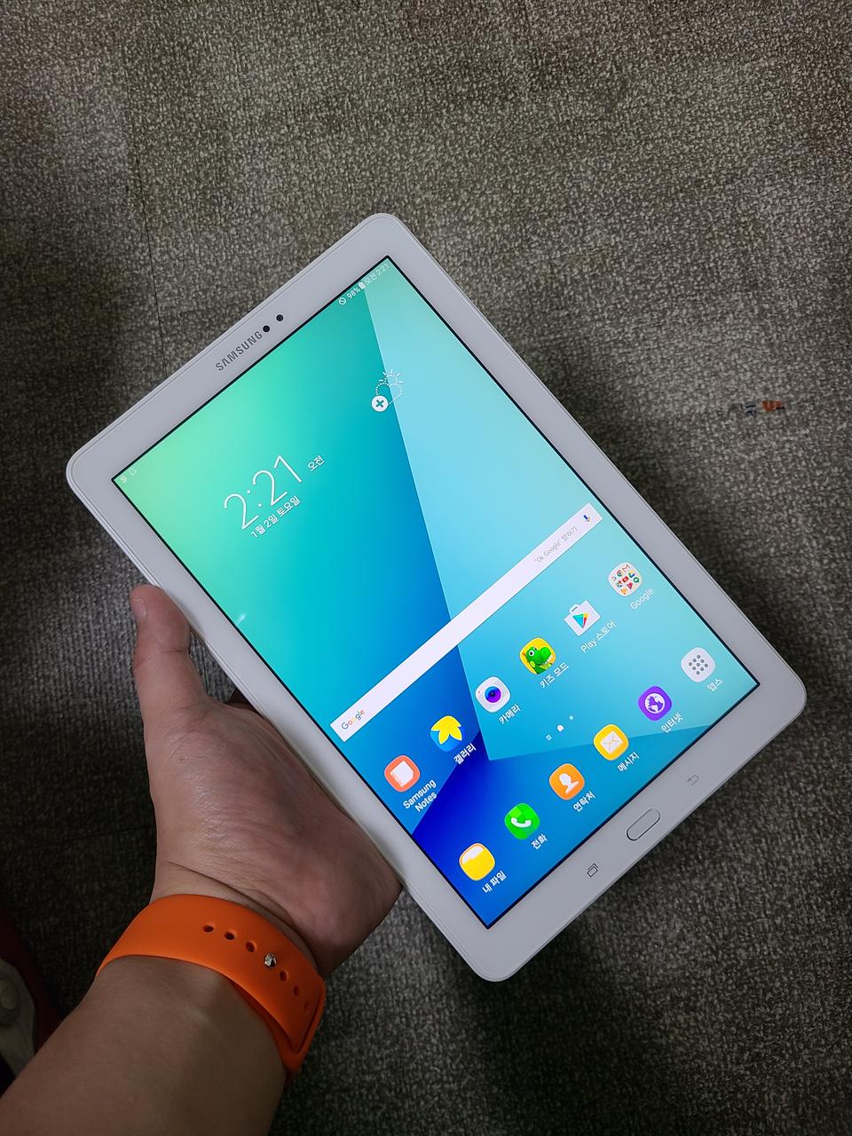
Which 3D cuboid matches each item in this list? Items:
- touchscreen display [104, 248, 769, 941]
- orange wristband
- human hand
[{"bbox_3d":[0.004,0.006,0.327,0.137,0.008,0.219,-40,87,-4],"label":"touchscreen display"},{"bbox_3d":[-0.068,0.137,0.275,0.068,0.027,0.053,27,118,2],"label":"orange wristband"},{"bbox_3d":[-0.050,0.059,0.321,0.135,0.070,0.165,40,73,0],"label":"human hand"}]

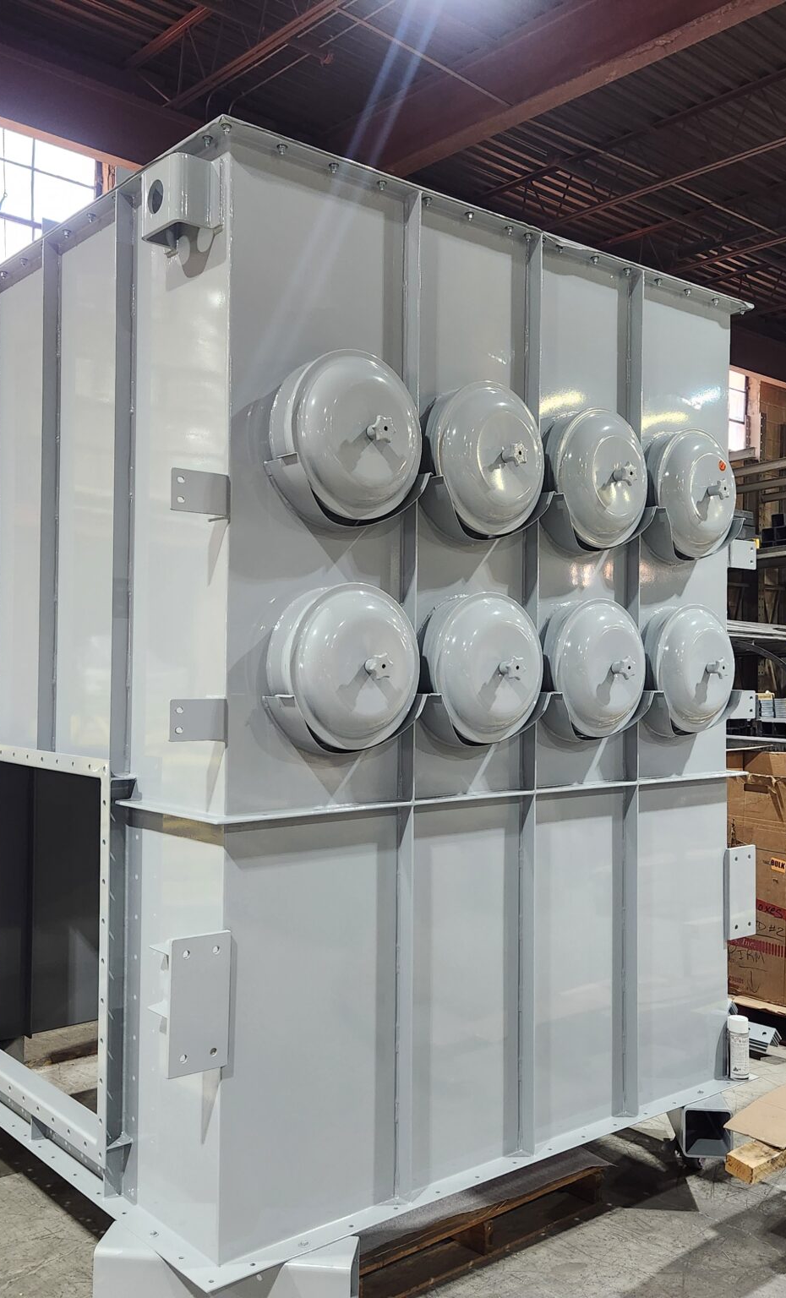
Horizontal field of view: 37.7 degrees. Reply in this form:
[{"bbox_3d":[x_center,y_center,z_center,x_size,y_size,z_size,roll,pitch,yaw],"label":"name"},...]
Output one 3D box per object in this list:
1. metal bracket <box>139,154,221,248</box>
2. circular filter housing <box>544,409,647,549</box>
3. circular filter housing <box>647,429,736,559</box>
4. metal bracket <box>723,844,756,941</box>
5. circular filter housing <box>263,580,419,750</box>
[{"bbox_3d":[-0.511,-1.046,2.698,0.098,0.157,0.265,1,-1,-40],"label":"metal bracket"},{"bbox_3d":[0.606,-0.485,3.304,0.402,0.402,0.191,1,-1,-40],"label":"circular filter housing"},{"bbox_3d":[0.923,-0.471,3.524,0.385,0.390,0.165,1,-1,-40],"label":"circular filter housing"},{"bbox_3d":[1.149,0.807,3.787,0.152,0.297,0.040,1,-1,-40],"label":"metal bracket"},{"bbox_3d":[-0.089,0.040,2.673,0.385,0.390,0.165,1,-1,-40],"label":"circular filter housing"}]

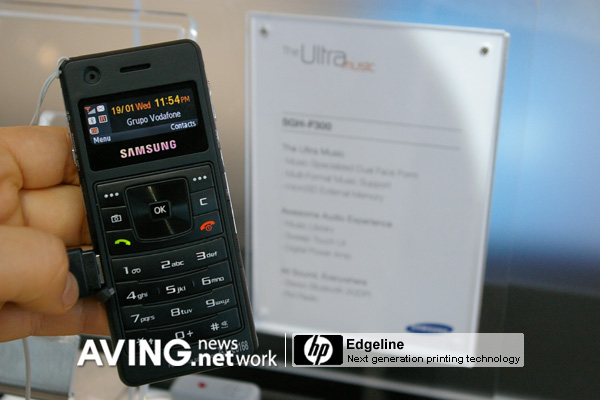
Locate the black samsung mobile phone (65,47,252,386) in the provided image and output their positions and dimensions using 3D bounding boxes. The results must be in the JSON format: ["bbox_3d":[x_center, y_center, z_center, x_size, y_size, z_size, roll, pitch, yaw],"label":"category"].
[{"bbox_3d":[-0.044,0.004,0.299,0.044,0.103,0.010,-11,4,-8],"label":"black samsung mobile phone"}]

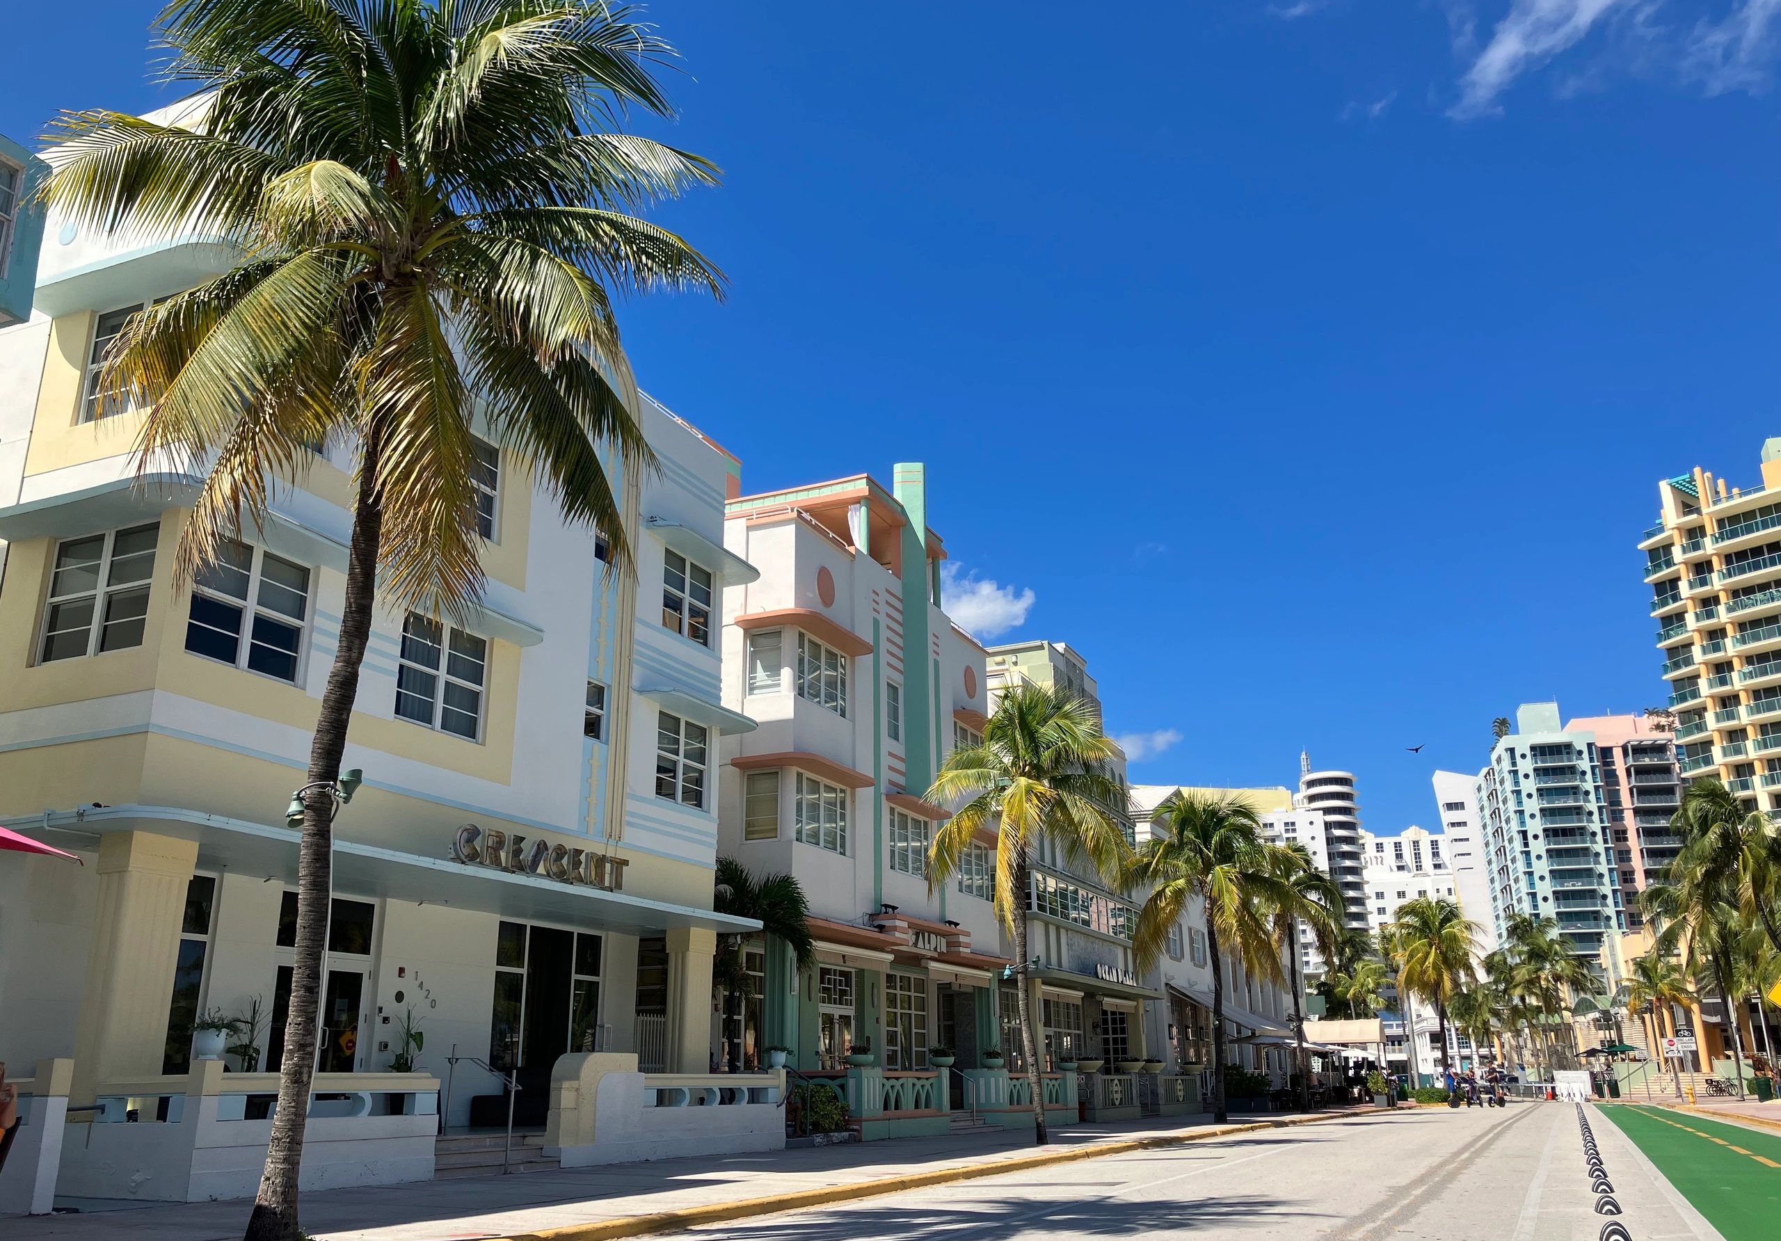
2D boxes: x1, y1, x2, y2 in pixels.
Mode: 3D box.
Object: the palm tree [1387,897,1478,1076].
[{"bbox_3d":[27.284,18.592,71.157,4.716,9.808,4.716,-9,-20,23],"label":"palm tree"}]

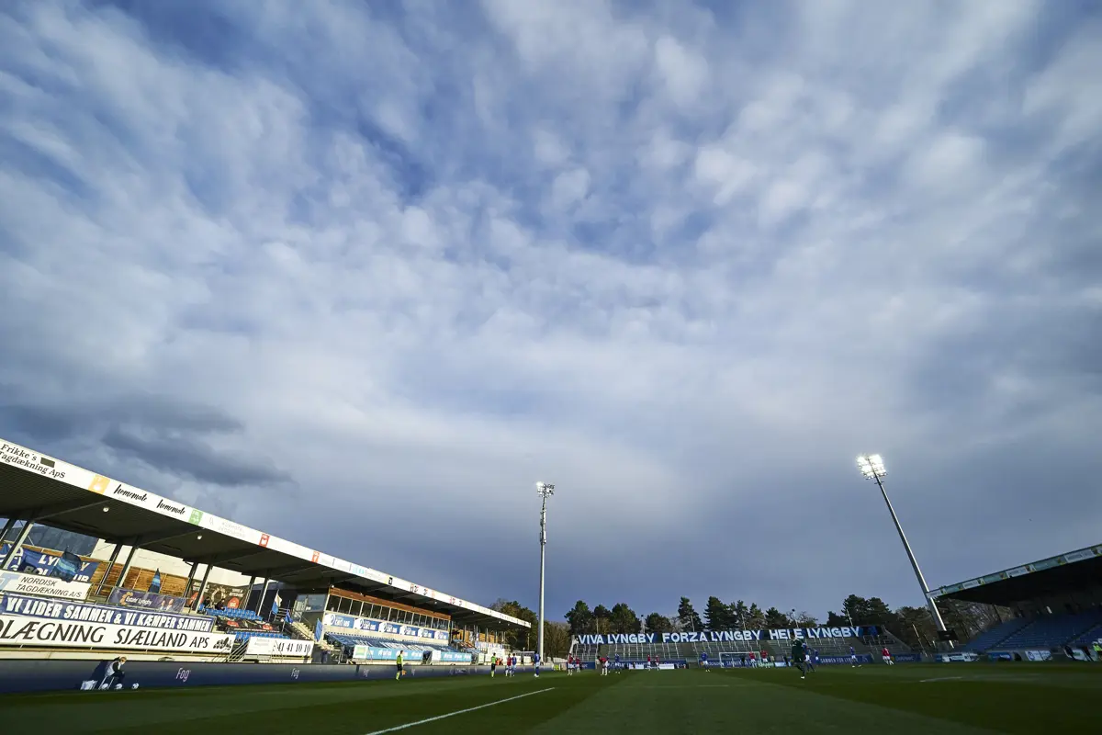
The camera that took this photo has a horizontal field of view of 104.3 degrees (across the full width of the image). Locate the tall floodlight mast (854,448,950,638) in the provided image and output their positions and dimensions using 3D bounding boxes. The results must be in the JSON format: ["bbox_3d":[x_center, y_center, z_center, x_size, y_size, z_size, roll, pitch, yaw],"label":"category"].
[{"bbox_3d":[78.459,39.487,94.015,5.200,41.900,2.000,-30,-44,35],"label":"tall floodlight mast"}]

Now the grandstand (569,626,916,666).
[{"bbox_3d":[39.418,62.874,96.155,69.800,7.000,9.500,-7,-35,9],"label":"grandstand"}]

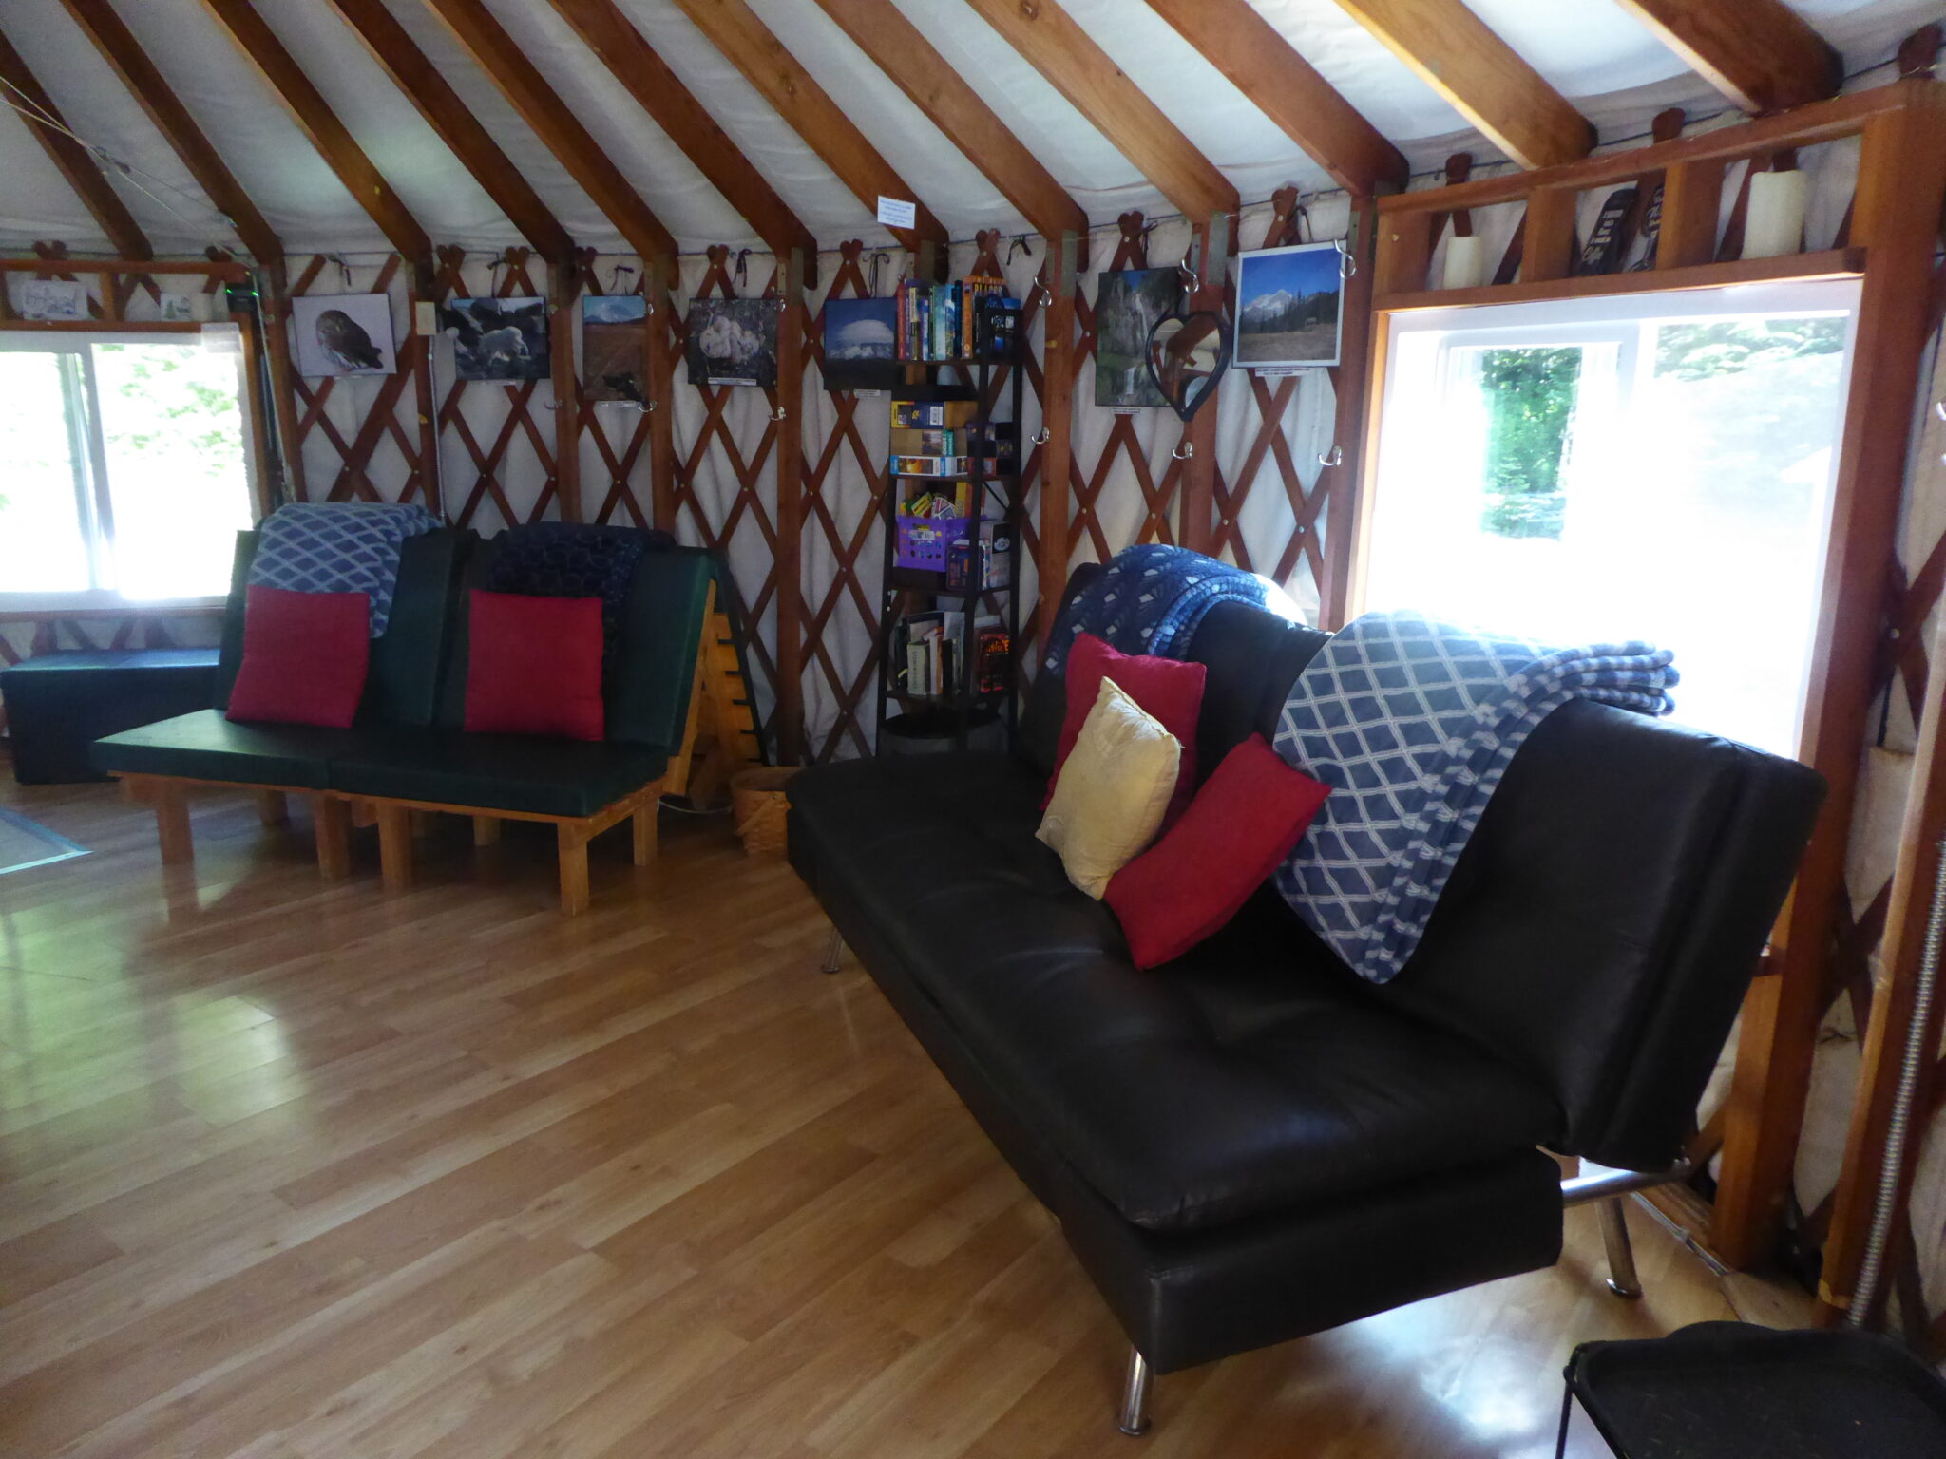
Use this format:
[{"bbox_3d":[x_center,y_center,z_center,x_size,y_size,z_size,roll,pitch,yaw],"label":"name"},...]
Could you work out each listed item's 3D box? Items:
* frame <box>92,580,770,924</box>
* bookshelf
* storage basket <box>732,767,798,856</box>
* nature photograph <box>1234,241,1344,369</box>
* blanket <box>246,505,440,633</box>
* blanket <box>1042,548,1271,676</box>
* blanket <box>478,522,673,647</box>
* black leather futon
[{"bbox_3d":[-1.606,-0.066,4.332,1.592,0.799,1.048,4,13,16],"label":"frame"},{"bbox_3d":[-0.078,-0.357,3.904,0.282,1.585,0.275,10,16,35],"label":"bookshelf"},{"bbox_3d":[-0.586,0.247,4.330,0.288,0.203,0.275,-1,13,-8],"label":"storage basket"},{"bbox_3d":[0.707,-0.945,3.151,0.018,0.259,0.317,-9,16,-36],"label":"nature photograph"},{"bbox_3d":[-2.059,-0.513,4.596,0.576,0.380,0.393,4,13,16],"label":"blanket"},{"bbox_3d":[0.462,-0.219,3.350,0.354,0.393,0.576,-4,14,-19],"label":"blanket"},{"bbox_3d":[-1.210,-0.446,4.335,0.524,0.367,0.393,4,13,16],"label":"blanket"},{"bbox_3d":[0.323,0.274,2.640,0.941,0.924,1.950,-4,14,-19],"label":"black leather futon"}]

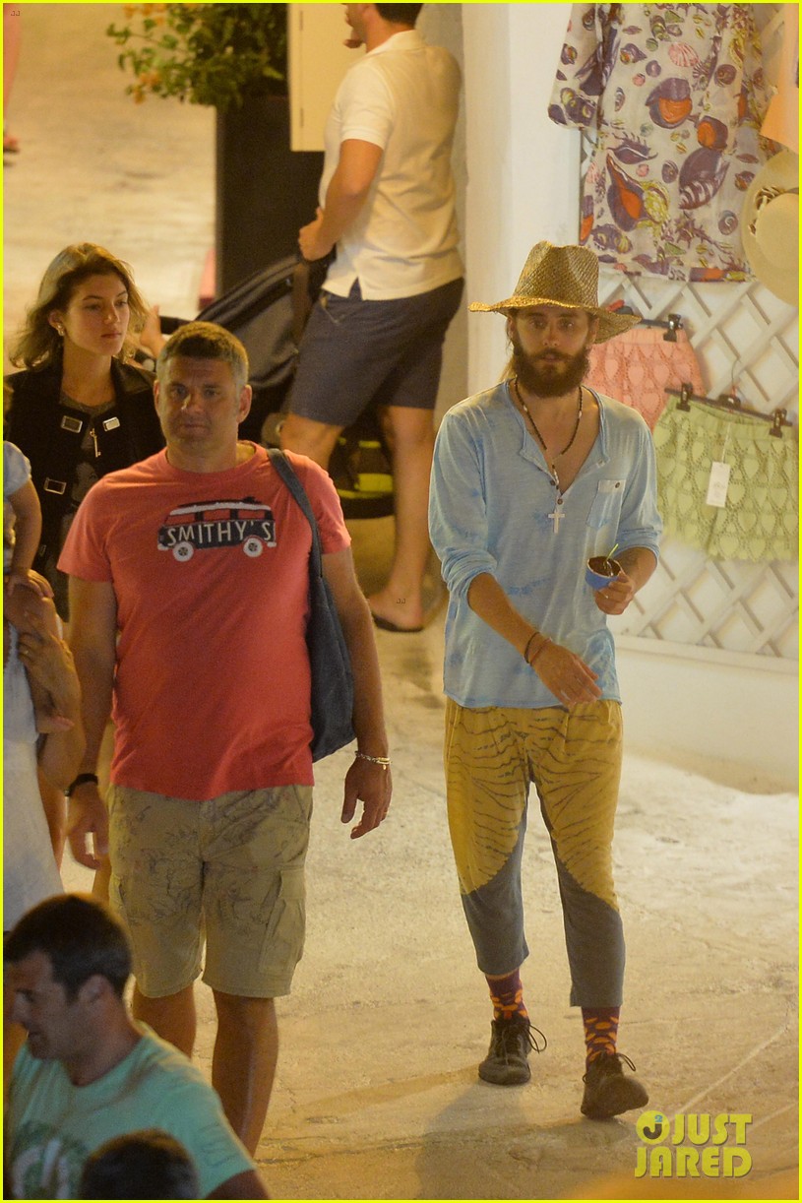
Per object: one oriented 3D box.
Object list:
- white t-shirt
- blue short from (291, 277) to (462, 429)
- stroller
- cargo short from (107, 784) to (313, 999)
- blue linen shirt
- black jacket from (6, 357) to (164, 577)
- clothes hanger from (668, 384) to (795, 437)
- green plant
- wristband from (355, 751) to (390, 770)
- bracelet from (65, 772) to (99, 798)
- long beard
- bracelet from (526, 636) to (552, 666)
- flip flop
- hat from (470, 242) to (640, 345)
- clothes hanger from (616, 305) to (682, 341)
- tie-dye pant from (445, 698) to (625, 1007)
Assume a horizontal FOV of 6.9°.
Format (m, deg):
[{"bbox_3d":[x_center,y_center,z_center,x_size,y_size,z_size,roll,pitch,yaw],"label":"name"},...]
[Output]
[{"bbox_3d":[-0.023,-1.147,17.597,0.310,0.680,0.480,6,16,21],"label":"white t-shirt"},{"bbox_3d":[-0.058,-0.630,16.421,0.380,0.420,0.360,6,18,17],"label":"blue short"},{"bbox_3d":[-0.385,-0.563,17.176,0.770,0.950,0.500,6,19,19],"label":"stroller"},{"bbox_3d":[-0.372,0.530,13.012,0.390,0.470,0.290,3,18,9],"label":"cargo short"},{"bbox_3d":[0.300,-0.111,13.867,0.480,0.660,0.310,-2,15,-8],"label":"blue linen shirt"},{"bbox_3d":[-0.678,-0.289,14.389,0.410,0.500,0.270,-2,15,-6],"label":"black jacket"},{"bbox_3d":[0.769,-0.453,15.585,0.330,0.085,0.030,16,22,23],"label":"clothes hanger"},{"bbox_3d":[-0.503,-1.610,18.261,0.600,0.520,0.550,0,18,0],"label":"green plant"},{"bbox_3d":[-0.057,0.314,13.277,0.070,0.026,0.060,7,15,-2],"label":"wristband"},{"bbox_3d":[-0.611,0.355,12.799,0.068,0.016,0.062,-11,-24,-5],"label":"bracelet"},{"bbox_3d":[0.307,-0.481,13.707,0.165,0.135,0.120,-1,7,-3],"label":"long beard"},{"bbox_3d":[0.284,0.100,13.758,0.030,0.056,0.066,38,73,20],"label":"bracelet"},{"bbox_3d":[-0.034,0.049,17.811,0.270,0.050,0.105,14,20,42],"label":"flip flop"},{"bbox_3d":[0.307,-0.611,13.281,0.345,0.155,0.370,3,8,-1],"label":"hat"},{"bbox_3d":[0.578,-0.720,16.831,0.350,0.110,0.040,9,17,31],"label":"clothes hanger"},{"bbox_3d":[0.281,0.490,14.017,0.375,0.680,0.340,-2,15,-8],"label":"tie-dye pant"}]

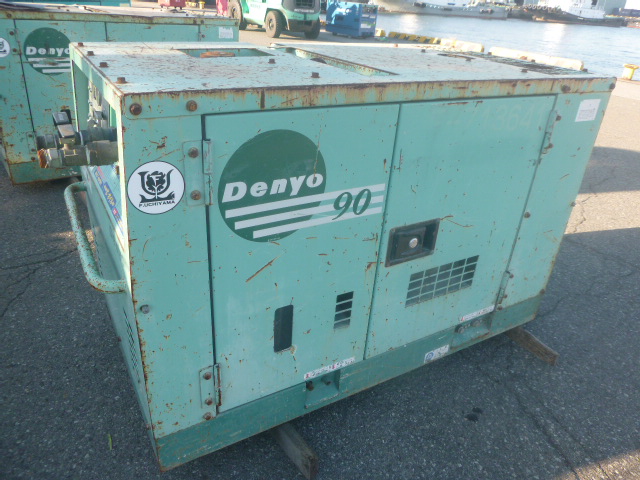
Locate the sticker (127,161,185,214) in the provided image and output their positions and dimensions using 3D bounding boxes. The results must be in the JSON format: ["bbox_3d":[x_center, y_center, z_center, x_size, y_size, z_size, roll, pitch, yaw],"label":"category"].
[{"bbox_3d":[-0.306,-0.097,0.872,0.105,0.105,0.004,-12,31,-28],"label":"sticker"}]

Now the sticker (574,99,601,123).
[{"bbox_3d":[0.850,-0.409,1.463,0.102,0.067,0.004,-12,31,-28],"label":"sticker"}]

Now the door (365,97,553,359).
[{"bbox_3d":[0.413,-0.030,1.396,0.588,0.773,0.030,-12,31,-28],"label":"door"}]

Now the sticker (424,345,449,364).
[{"bbox_3d":[0.411,0.401,1.622,0.112,0.038,0.004,-12,31,-28],"label":"sticker"}]

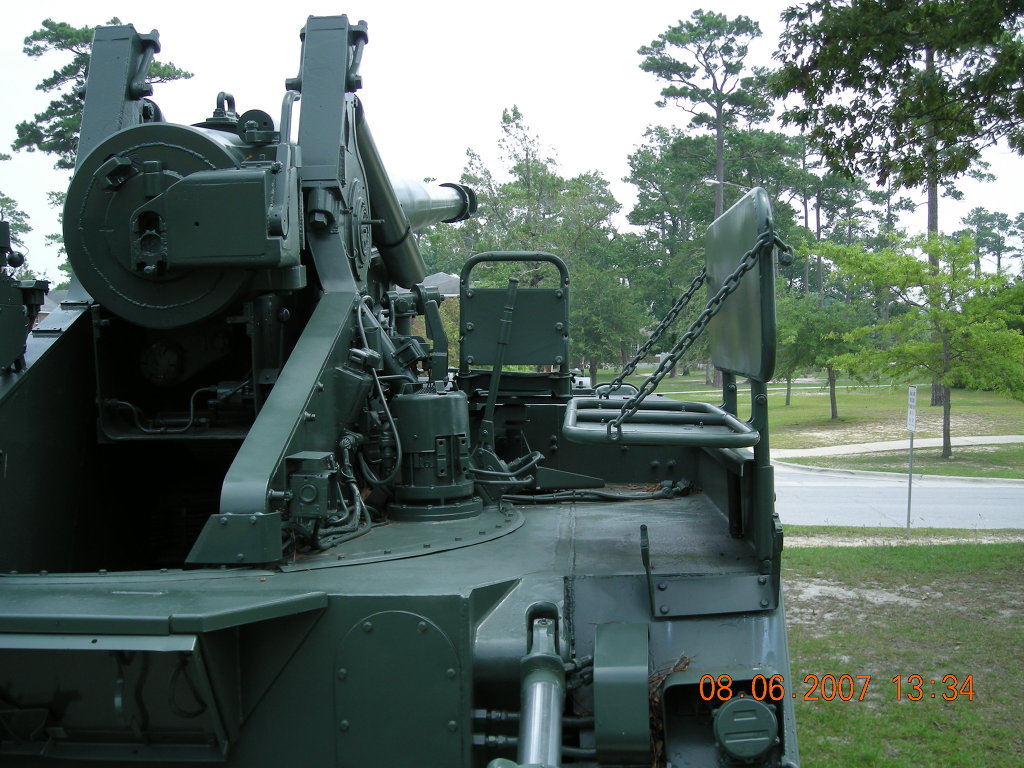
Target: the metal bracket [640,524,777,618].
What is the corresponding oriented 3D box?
[{"bbox_3d":[0.405,0.376,2.630,0.265,0.180,0.105,0,1,-2],"label":"metal bracket"}]

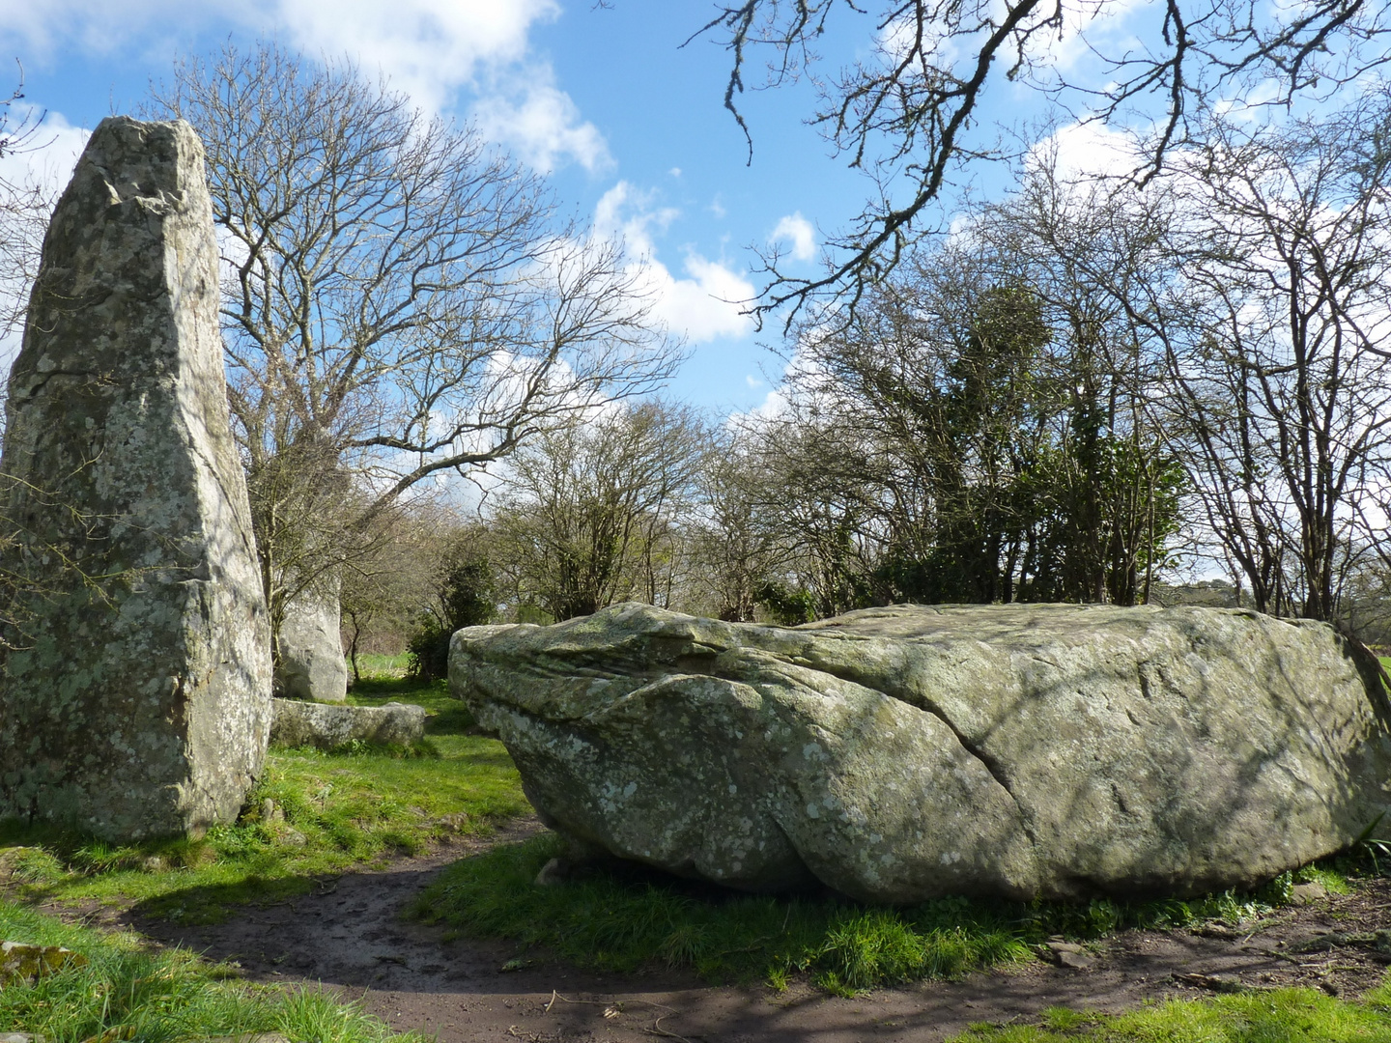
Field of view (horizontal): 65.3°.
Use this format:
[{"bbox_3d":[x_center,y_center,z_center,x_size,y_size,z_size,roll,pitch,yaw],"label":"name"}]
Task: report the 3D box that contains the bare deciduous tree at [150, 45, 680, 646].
[{"bbox_3d":[-7.700,-4.300,29.000,14.600,17.400,13.000,0,-6,0],"label":"bare deciduous tree"}]

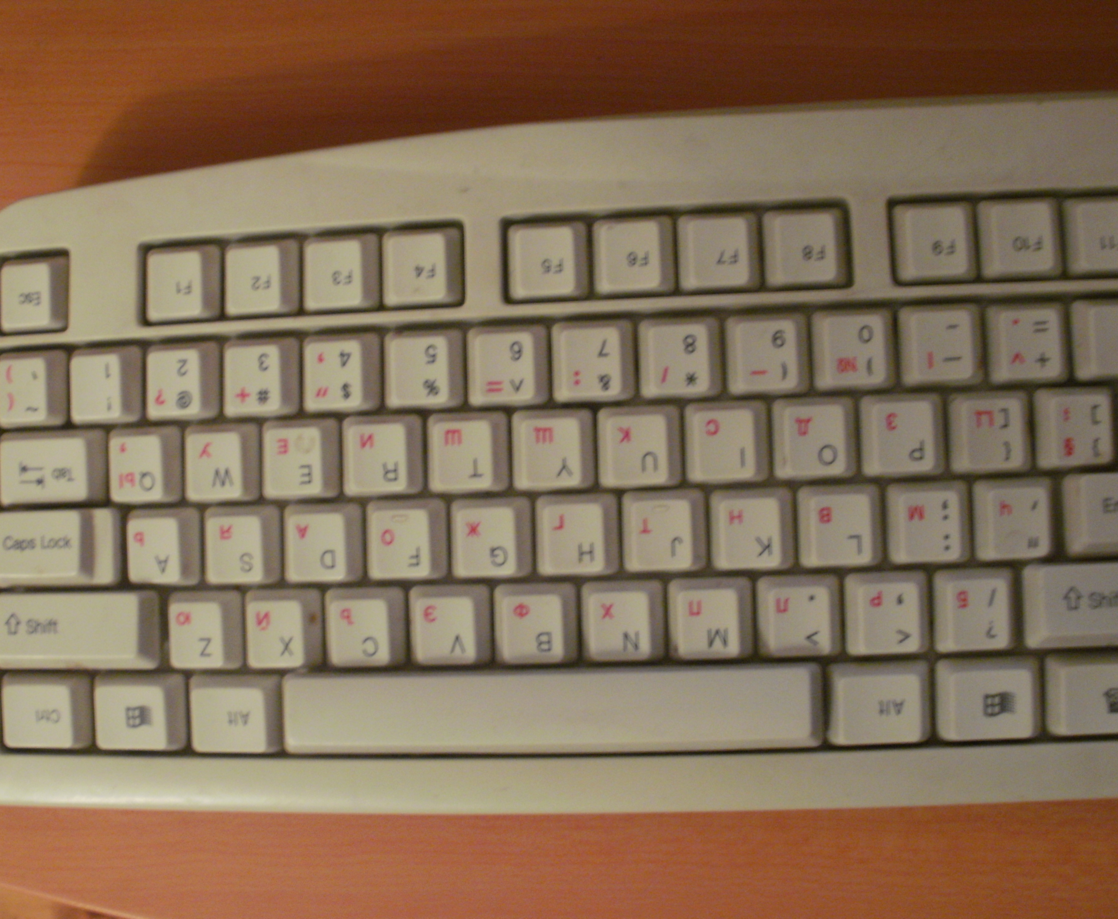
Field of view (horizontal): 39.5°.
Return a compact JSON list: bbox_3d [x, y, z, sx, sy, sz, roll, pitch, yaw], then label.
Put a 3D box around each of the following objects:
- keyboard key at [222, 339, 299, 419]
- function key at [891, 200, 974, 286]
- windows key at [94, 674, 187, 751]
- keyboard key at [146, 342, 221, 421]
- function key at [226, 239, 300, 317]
[{"bbox_3d":[-0.068,-0.019,0.350,0.018,0.007,0.018,-2,86,7],"label":"keyboard key"},{"bbox_3d":[0.081,-0.047,0.334,0.018,0.007,0.018,-2,86,7],"label":"function key"},{"bbox_3d":[-0.096,0.057,0.353,0.022,0.008,0.018,-2,85,7],"label":"windows key"},{"bbox_3d":[-0.086,-0.018,0.352,0.018,0.007,0.018,-2,86,7],"label":"keyboard key"},{"bbox_3d":[-0.069,-0.042,0.358,0.018,0.008,0.018,-2,85,7],"label":"function key"}]

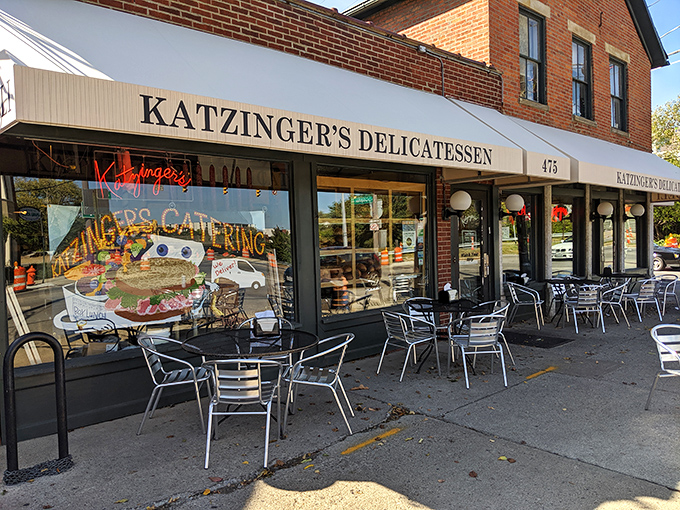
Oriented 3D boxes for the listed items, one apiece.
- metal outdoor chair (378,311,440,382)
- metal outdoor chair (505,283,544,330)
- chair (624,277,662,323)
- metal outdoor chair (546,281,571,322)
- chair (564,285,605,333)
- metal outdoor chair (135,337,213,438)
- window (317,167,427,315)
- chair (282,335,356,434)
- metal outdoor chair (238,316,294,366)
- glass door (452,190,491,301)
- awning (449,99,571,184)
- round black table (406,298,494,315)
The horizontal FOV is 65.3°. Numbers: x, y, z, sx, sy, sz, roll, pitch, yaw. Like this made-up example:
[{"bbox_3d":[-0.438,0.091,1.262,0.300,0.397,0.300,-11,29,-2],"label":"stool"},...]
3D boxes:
[{"bbox_3d":[0.733,0.943,5.806,0.560,0.730,0.540,-3,2,-31],"label":"metal outdoor chair"},{"bbox_3d":[3.188,0.858,9.144,0.575,0.730,0.560,-1,2,28],"label":"metal outdoor chair"},{"bbox_3d":[5.481,0.810,9.644,0.560,0.730,0.575,-2,2,-5],"label":"chair"},{"bbox_3d":[3.890,0.742,9.118,0.540,0.730,0.560,-3,2,-24],"label":"metal outdoor chair"},{"bbox_3d":[3.976,0.863,8.612,0.560,0.730,0.575,-2,2,6],"label":"chair"},{"bbox_3d":[-1.376,1.052,4.427,0.560,0.730,0.540,-2,2,-7],"label":"metal outdoor chair"},{"bbox_3d":[0.500,-0.208,6.910,2.030,1.820,0.100,-3,2,-43],"label":"window"},{"bbox_3d":[-0.161,1.017,4.307,0.560,0.730,0.540,-2,2,4],"label":"chair"},{"bbox_3d":[-0.709,1.009,5.167,0.540,0.730,0.560,-2,2,-2],"label":"metal outdoor chair"},{"bbox_3d":[2.133,0.076,8.568,1.000,2.220,0.080,-4,3,-42],"label":"glass door"},{"bbox_3d":[2.558,-1.759,8.015,1.290,1.300,1.270,-4,3,-42],"label":"awning"},{"bbox_3d":[1.206,0.927,6.010,0.950,0.720,0.950,-2,2,0],"label":"round black table"}]

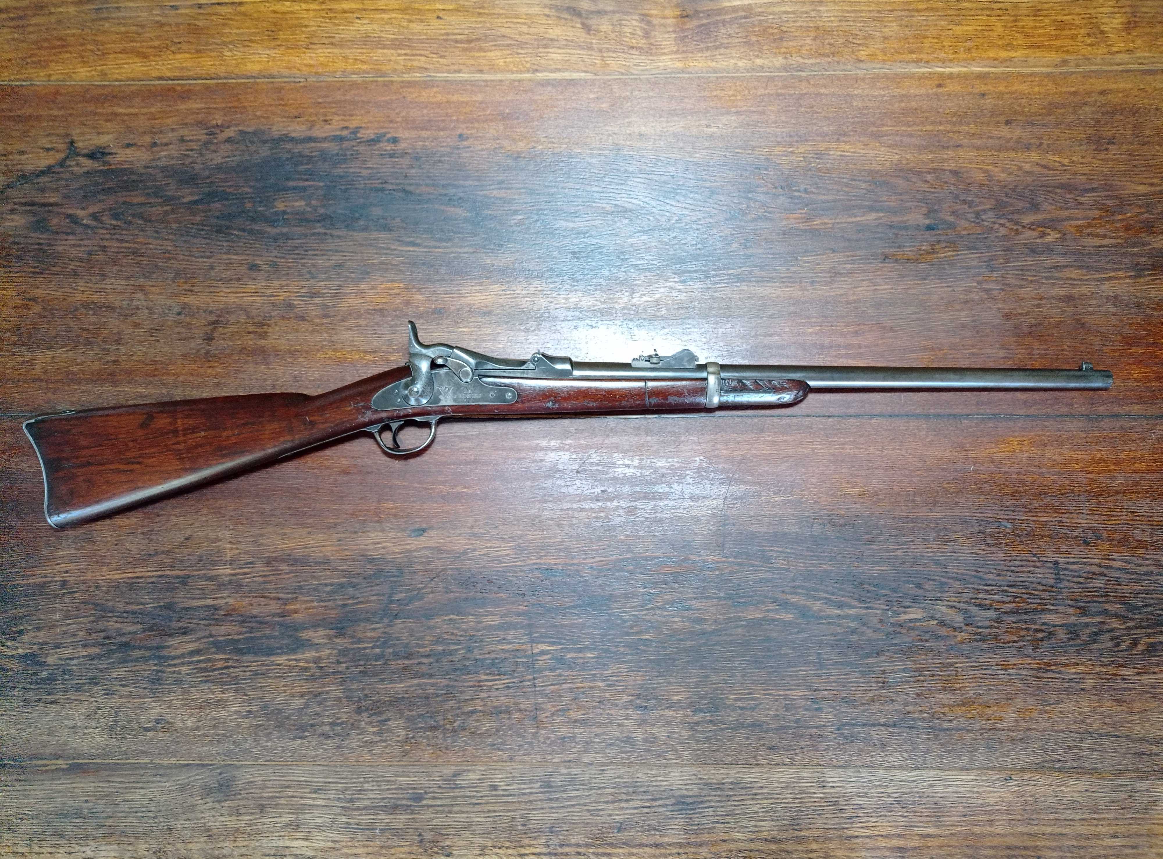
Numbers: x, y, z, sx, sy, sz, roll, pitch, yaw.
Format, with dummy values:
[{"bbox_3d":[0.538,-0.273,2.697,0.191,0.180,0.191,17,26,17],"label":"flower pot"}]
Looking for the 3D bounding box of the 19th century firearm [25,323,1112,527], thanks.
[{"bbox_3d":[-0.023,0.000,0.903,1.049,0.060,0.205,1,89,2],"label":"19th century firearm"}]

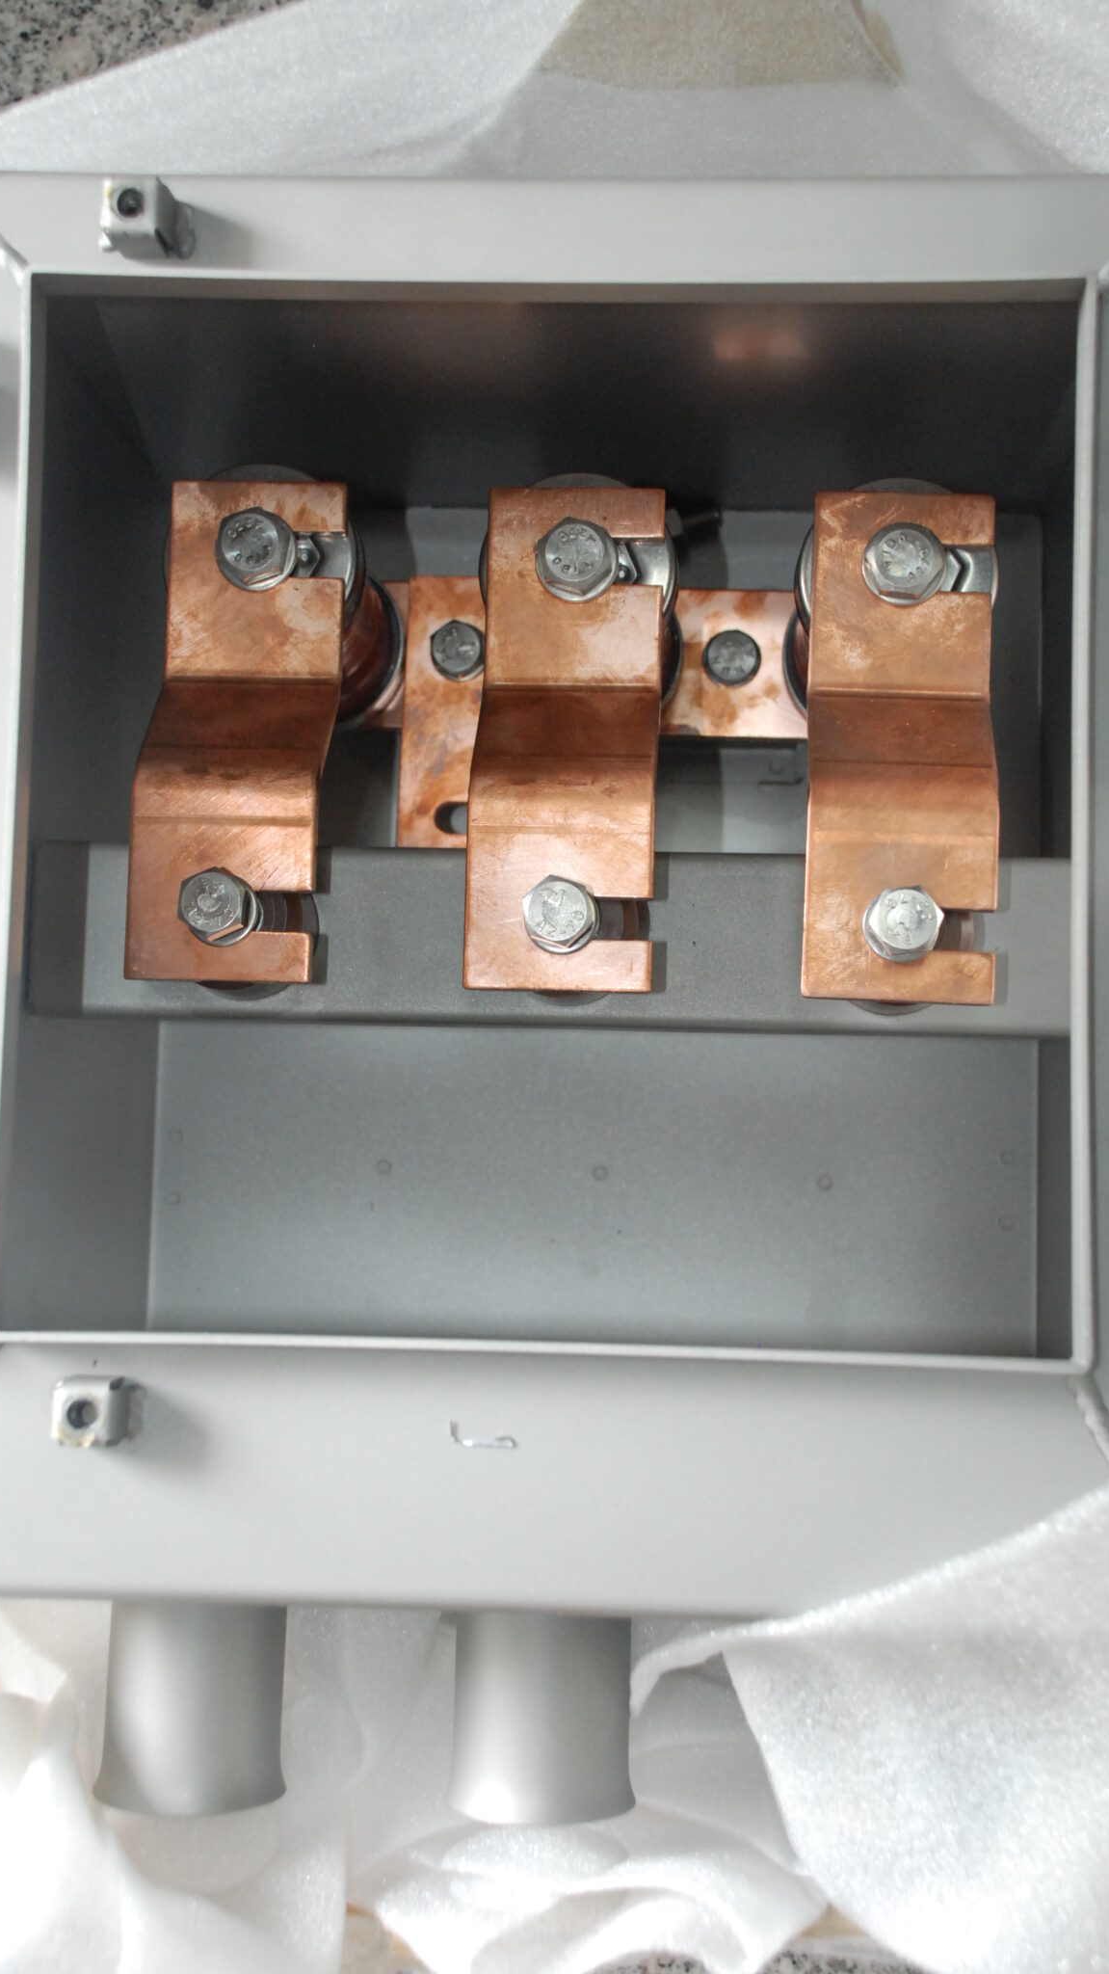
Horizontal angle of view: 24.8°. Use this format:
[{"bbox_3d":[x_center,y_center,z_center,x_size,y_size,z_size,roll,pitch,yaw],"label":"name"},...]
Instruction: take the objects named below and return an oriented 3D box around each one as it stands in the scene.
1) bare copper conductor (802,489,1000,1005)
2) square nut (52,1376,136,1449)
[{"bbox_3d":[0.094,-0.067,0.688,0.050,0.035,0.144,1,86,4],"label":"bare copper conductor"},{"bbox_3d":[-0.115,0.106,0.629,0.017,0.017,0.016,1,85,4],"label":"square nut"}]

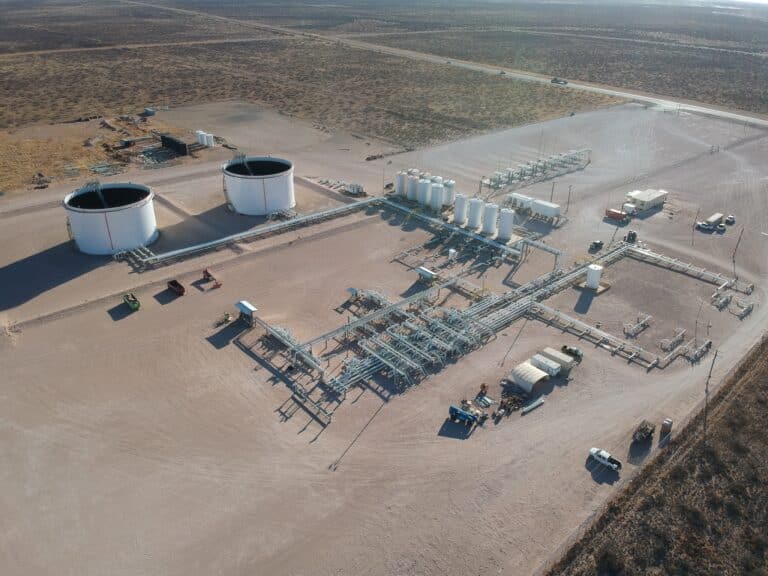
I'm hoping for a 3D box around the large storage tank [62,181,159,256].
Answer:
[{"bbox_3d":[-88.560,-23.320,182.750,26.160,14.300,26.160,1,30,0],"label":"large storage tank"}]

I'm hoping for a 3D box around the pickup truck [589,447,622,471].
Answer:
[{"bbox_3d":[44.747,34.521,112.272,5.700,1.860,1.980,24,35,32],"label":"pickup truck"}]

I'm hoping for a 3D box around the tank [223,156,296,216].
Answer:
[{"bbox_3d":[-49.909,-41.721,226.496,27.000,15.200,27.000,3,29,0],"label":"tank"}]

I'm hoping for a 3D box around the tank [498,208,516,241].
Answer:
[{"bbox_3d":[41.340,-21.690,186.840,4.800,9.900,4.800,1,30,0],"label":"tank"}]

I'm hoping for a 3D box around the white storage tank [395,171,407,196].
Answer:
[{"bbox_3d":[7.714,-45.446,243.805,4.940,9.600,4.940,3,29,0],"label":"white storage tank"}]

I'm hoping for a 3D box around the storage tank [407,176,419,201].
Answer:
[{"bbox_3d":[11.510,-39.510,218.750,4.700,8.800,4.700,1,30,0],"label":"storage tank"}]

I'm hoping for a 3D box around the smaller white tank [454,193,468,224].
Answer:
[{"bbox_3d":[27.630,-28.290,198.200,4.800,9.900,4.800,1,30,0],"label":"smaller white tank"}]

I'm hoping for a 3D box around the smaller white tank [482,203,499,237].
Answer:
[{"bbox_3d":[36.510,-23.830,190.520,4.800,9.900,4.800,1,30,0],"label":"smaller white tank"}]

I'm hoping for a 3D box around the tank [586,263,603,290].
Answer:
[{"bbox_3d":[60.170,-3.380,158.880,3.630,6.050,3.630,1,30,0],"label":"tank"}]

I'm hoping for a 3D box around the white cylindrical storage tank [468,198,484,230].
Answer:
[{"bbox_3d":[35.577,-28.784,215.554,4.590,10.500,4.590,3,29,0],"label":"white cylindrical storage tank"}]

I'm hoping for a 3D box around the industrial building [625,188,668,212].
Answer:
[{"bbox_3d":[103.120,-35.070,217.960,14.820,3.590,9.060,-18,35,-30],"label":"industrial building"}]

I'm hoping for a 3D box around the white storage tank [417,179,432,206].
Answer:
[{"bbox_3d":[17.135,-39.632,233.732,5.040,10.100,5.040,3,29,0],"label":"white storage tank"}]

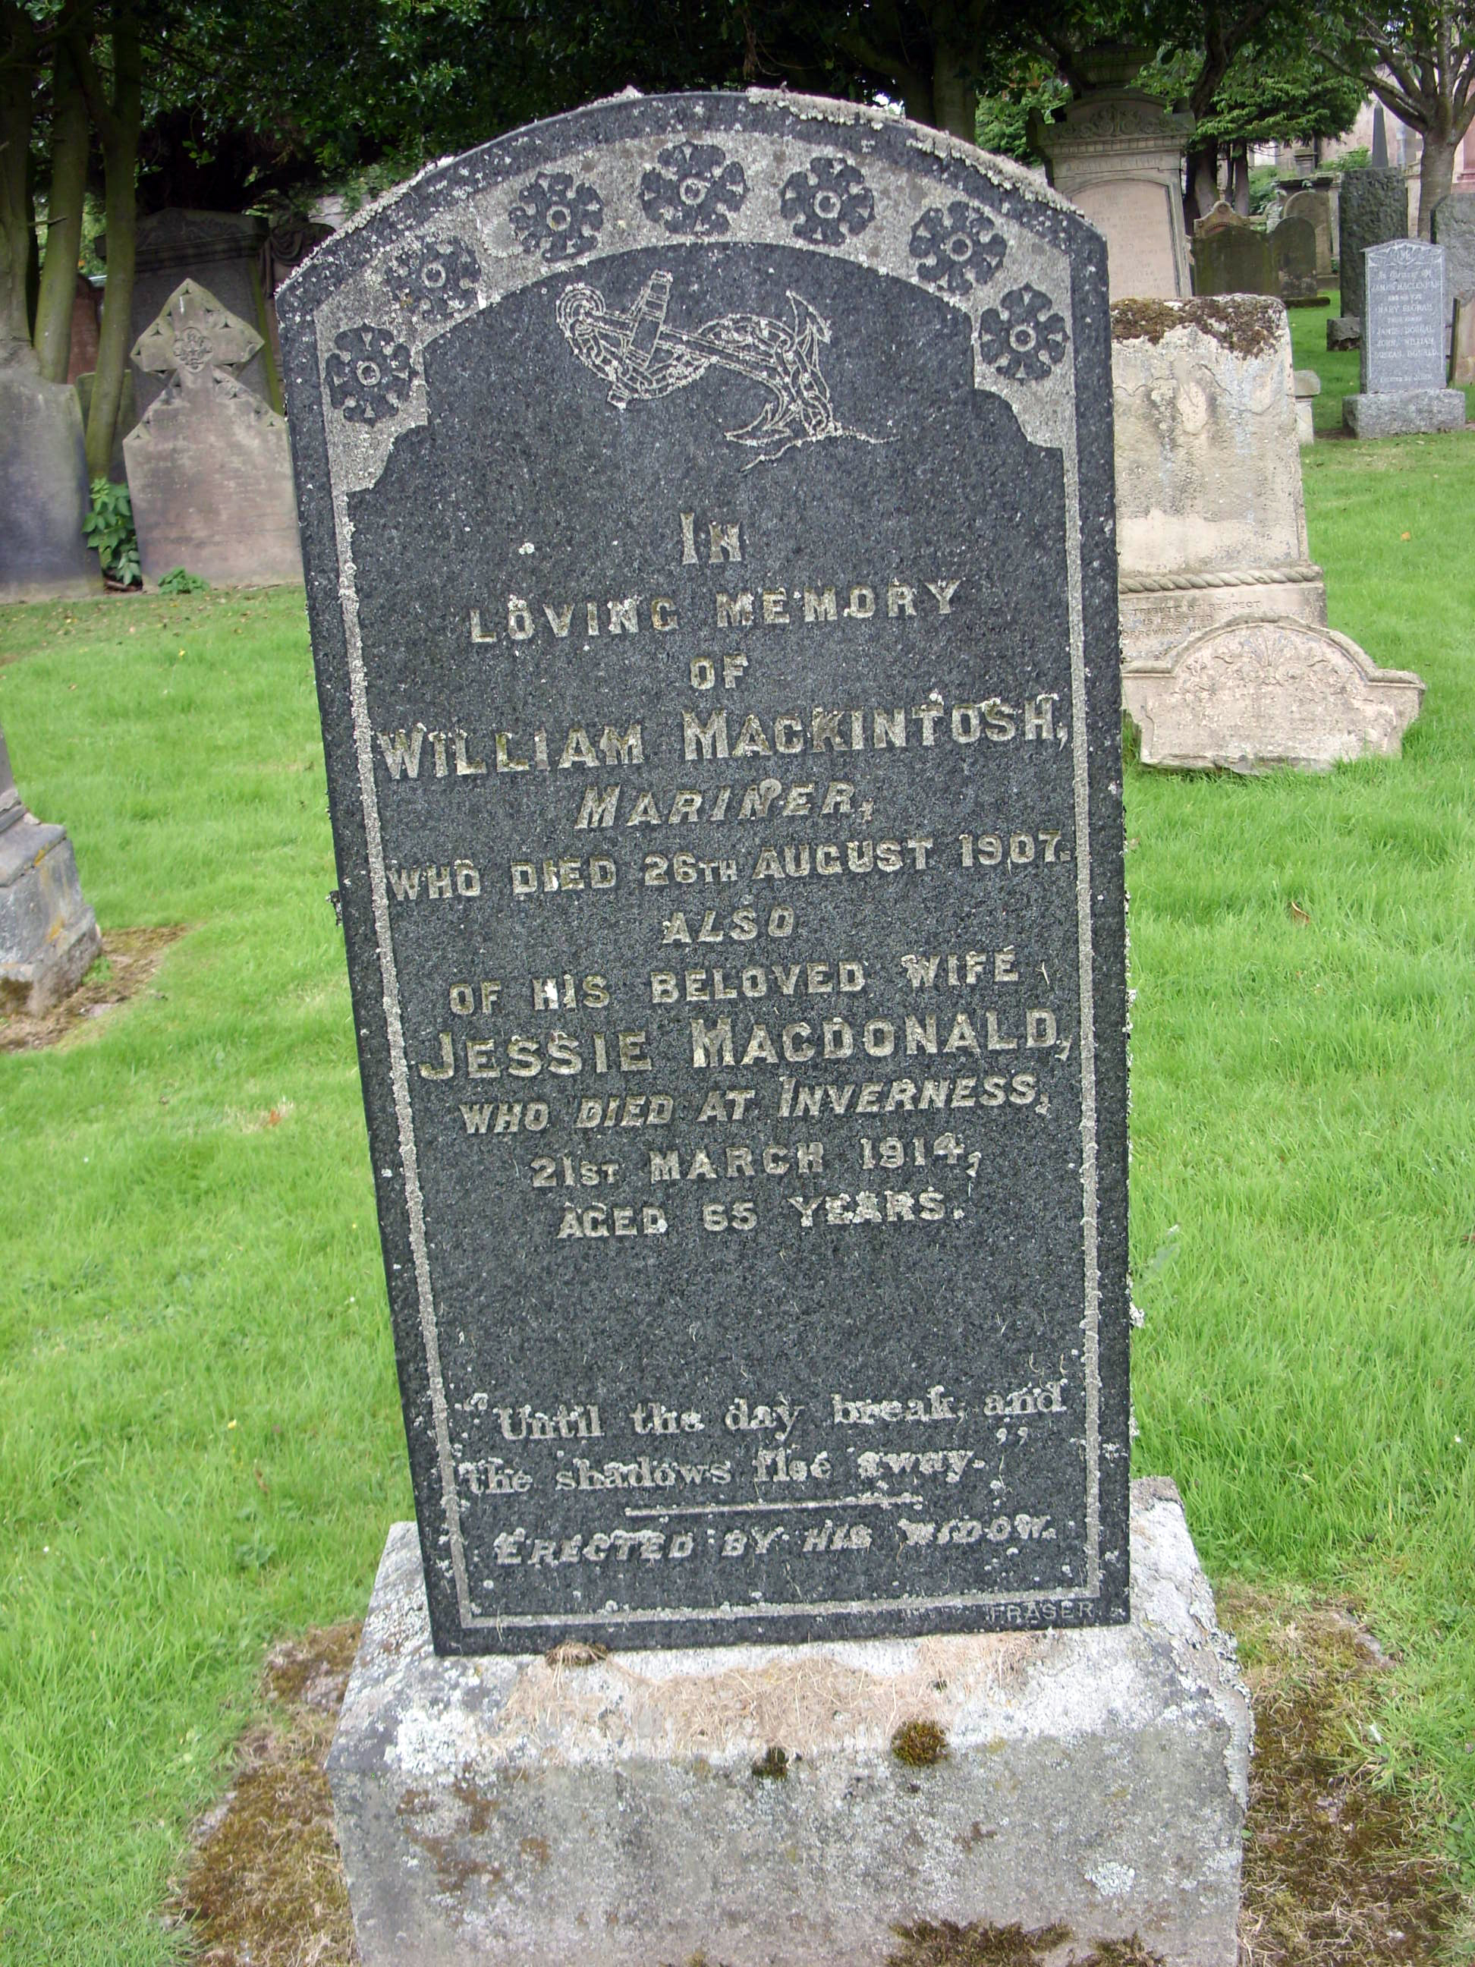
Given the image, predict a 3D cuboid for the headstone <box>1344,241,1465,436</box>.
[{"bbox_3d":[4.477,-4.317,14.500,0.740,1.230,0.300,-5,15,0],"label":"headstone"}]

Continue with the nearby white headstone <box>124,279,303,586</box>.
[{"bbox_3d":[-2.606,-2.731,10.800,0.800,1.500,0.160,-5,15,0],"label":"nearby white headstone"}]

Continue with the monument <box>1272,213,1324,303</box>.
[{"bbox_3d":[7.513,-9.747,29.000,0.650,1.120,0.180,-5,15,0],"label":"monument"}]

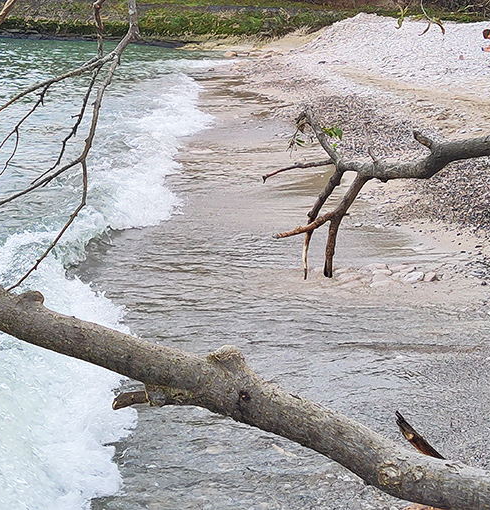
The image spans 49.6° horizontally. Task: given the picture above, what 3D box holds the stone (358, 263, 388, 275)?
[{"bbox_3d":[1.166,0.128,4.850,0.270,0.065,0.160,0,27,0],"label":"stone"}]

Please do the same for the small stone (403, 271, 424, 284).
[{"bbox_3d":[1.493,0.199,4.700,0.180,0.070,0.130,-6,28,-11],"label":"small stone"}]

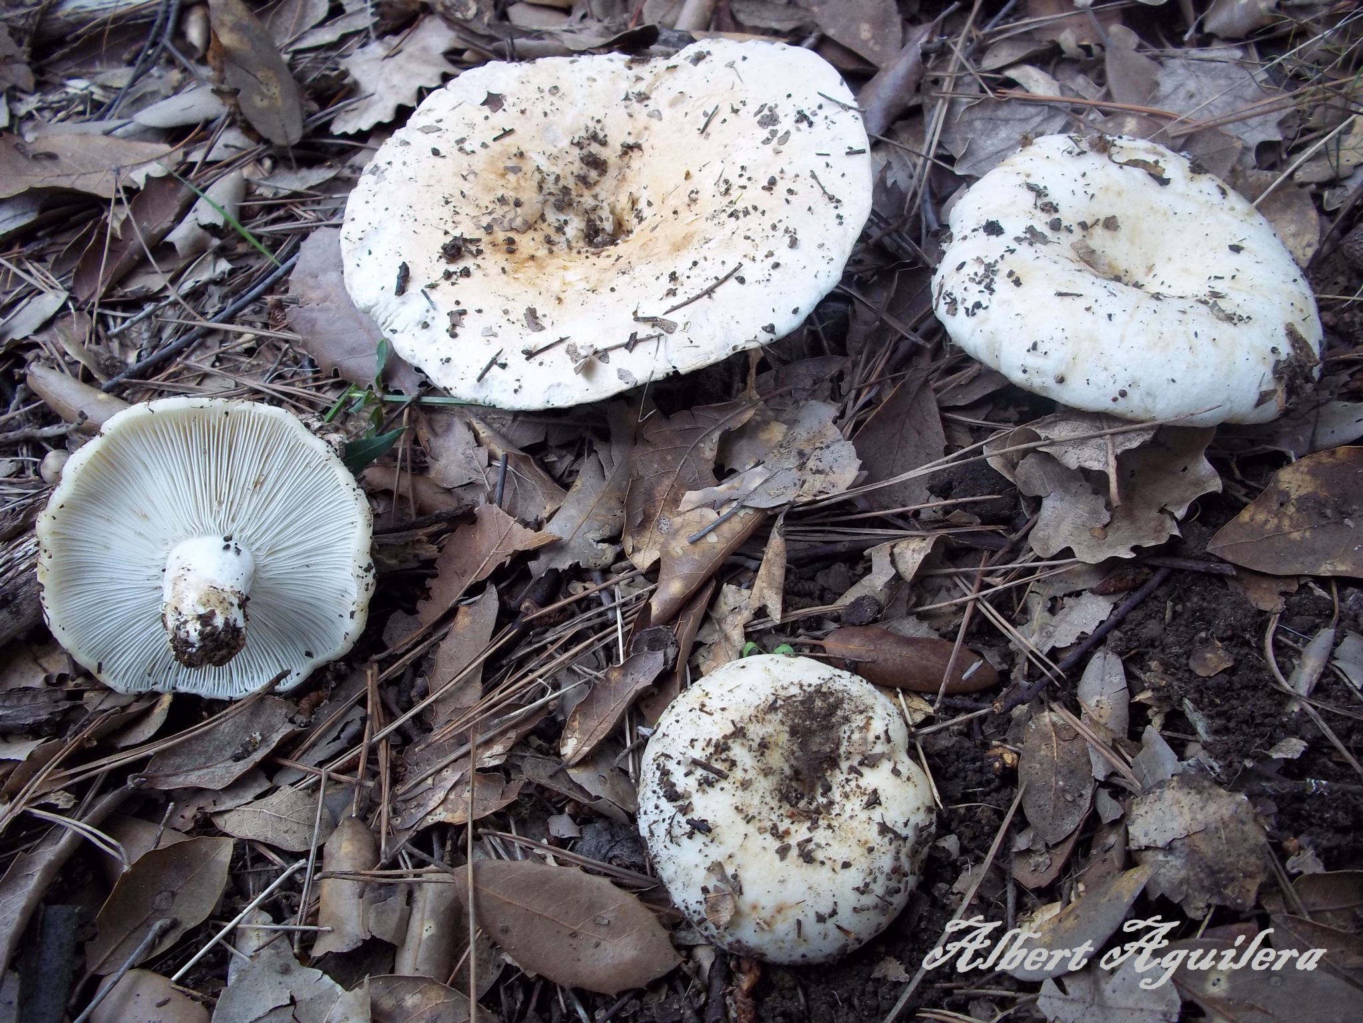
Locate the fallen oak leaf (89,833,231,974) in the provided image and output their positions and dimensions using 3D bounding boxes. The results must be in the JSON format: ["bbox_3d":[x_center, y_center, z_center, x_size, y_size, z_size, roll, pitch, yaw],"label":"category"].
[{"bbox_3d":[-0.146,0.107,0.393,0.029,0.010,0.050,35,62,22],"label":"fallen oak leaf"}]

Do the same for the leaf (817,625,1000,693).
[{"bbox_3d":[0.066,0.043,0.414,0.053,0.013,0.020,11,54,8],"label":"leaf"}]

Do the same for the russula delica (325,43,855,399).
[{"bbox_3d":[-0.025,-0.083,0.498,0.178,0.065,0.174,0,55,0],"label":"russula delica"}]

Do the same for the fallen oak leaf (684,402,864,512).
[{"bbox_3d":[0.026,-0.014,0.449,0.062,0.018,0.042,-24,57,-17],"label":"fallen oak leaf"}]

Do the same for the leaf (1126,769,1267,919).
[{"bbox_3d":[0.139,0.089,0.384,0.037,0.012,0.038,12,54,9],"label":"leaf"}]

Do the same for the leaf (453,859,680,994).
[{"bbox_3d":[-0.032,0.107,0.368,0.065,0.012,0.029,19,55,14],"label":"leaf"}]

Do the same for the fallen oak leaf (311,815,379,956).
[{"bbox_3d":[-0.092,0.103,0.393,0.017,0.014,0.040,-2,55,-1],"label":"fallen oak leaf"}]

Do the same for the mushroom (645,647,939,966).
[{"bbox_3d":[0.028,0.079,0.374,0.079,0.056,0.079,0,53,0],"label":"mushroom"}]

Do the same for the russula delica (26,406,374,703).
[{"bbox_3d":[-0.138,0.016,0.410,0.099,0.096,0.056,0,25,-19],"label":"russula delica"}]

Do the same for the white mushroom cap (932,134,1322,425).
[{"bbox_3d":[0.152,-0.073,0.498,0.134,0.057,0.125,0,55,0],"label":"white mushroom cap"}]

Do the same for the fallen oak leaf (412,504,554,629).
[{"bbox_3d":[-0.066,0.017,0.432,0.026,0.018,0.052,31,59,21],"label":"fallen oak leaf"}]

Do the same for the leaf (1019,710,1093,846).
[{"bbox_3d":[0.110,0.078,0.416,0.021,0.007,0.043,4,55,3],"label":"leaf"}]

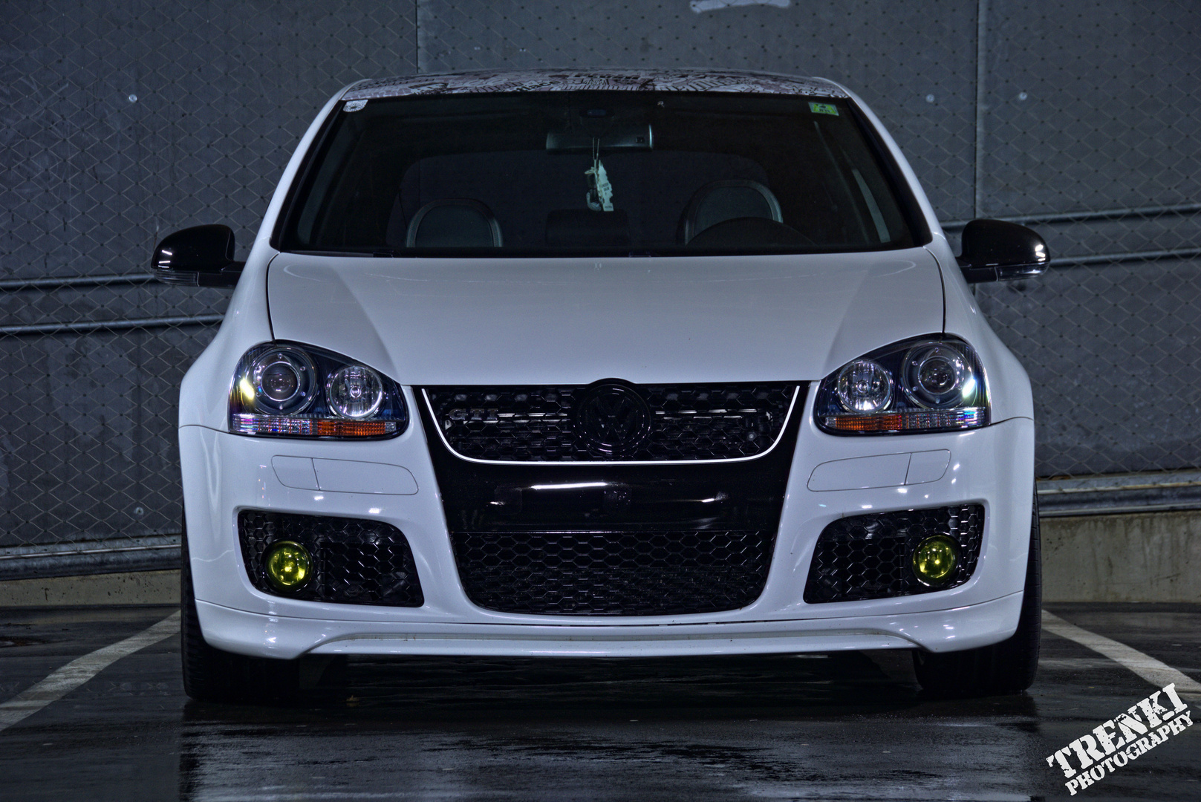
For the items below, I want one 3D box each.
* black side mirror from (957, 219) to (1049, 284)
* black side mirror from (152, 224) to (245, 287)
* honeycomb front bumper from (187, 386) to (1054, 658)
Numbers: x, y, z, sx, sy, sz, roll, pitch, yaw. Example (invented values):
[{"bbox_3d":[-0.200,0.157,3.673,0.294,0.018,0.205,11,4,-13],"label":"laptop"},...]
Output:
[{"bbox_3d":[0.891,-0.332,10.000,0.215,0.140,0.130,0,0,-1],"label":"black side mirror"},{"bbox_3d":[-0.887,-0.320,9.960,0.215,0.140,0.130,0,0,-1],"label":"black side mirror"},{"bbox_3d":[0.018,0.231,8.670,1.720,0.520,0.570,0,0,-1],"label":"honeycomb front bumper"}]

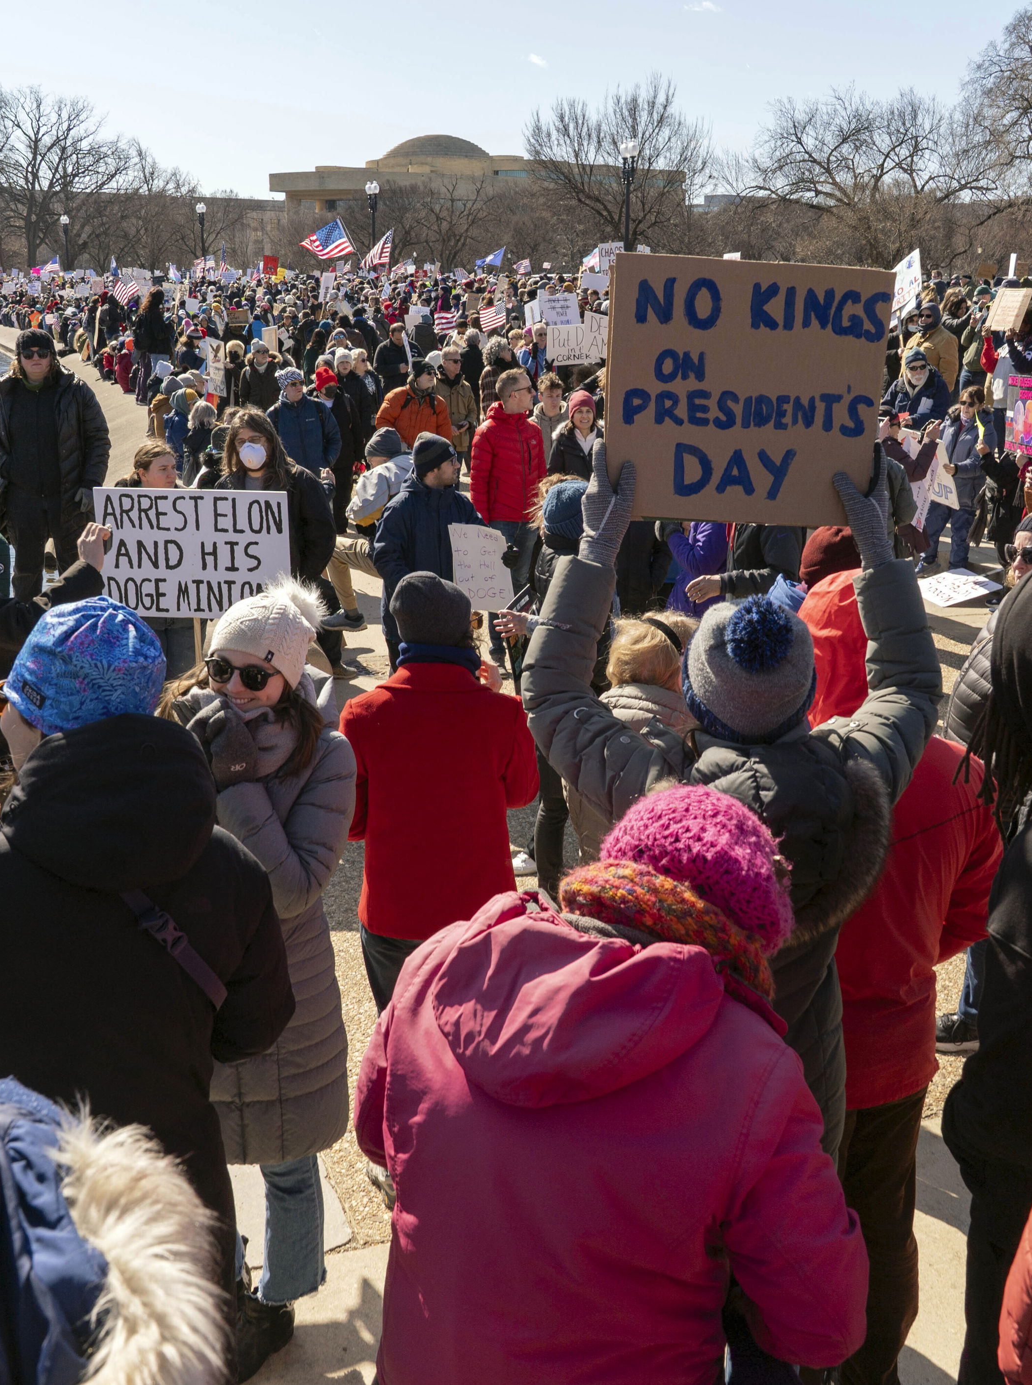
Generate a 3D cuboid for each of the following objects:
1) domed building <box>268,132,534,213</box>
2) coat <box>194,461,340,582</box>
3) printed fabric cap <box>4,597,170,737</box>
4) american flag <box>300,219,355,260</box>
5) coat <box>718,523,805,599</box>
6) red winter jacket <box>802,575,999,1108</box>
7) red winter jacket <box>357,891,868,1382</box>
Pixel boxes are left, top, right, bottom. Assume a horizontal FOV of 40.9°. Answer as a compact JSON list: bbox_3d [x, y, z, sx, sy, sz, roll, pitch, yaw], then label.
[{"bbox_3d":[-12.161,-131.000,378.030,95.000,34.000,65.000,-15,23,-41],"label":"domed building"},{"bbox_3d":[-1.036,-0.553,5.800,0.600,0.800,0.400,2,17,7],"label":"coat"},{"bbox_3d":[-0.662,-0.038,2.135,0.235,0.195,0.200,12,20,33],"label":"printed fabric cap"},{"bbox_3d":[-4.643,-11.119,34.000,1.250,0.900,0.400,-27,15,0],"label":"american flag"},{"bbox_3d":[1.032,-0.528,5.700,0.400,0.660,0.480,-14,22,-39],"label":"coat"},{"bbox_3d":[0.629,0.308,2.537,0.530,1.030,0.370,2,17,4],"label":"red winter jacket"},{"bbox_3d":[0.143,0.662,2.127,0.660,0.770,0.480,7,18,21],"label":"red winter jacket"}]

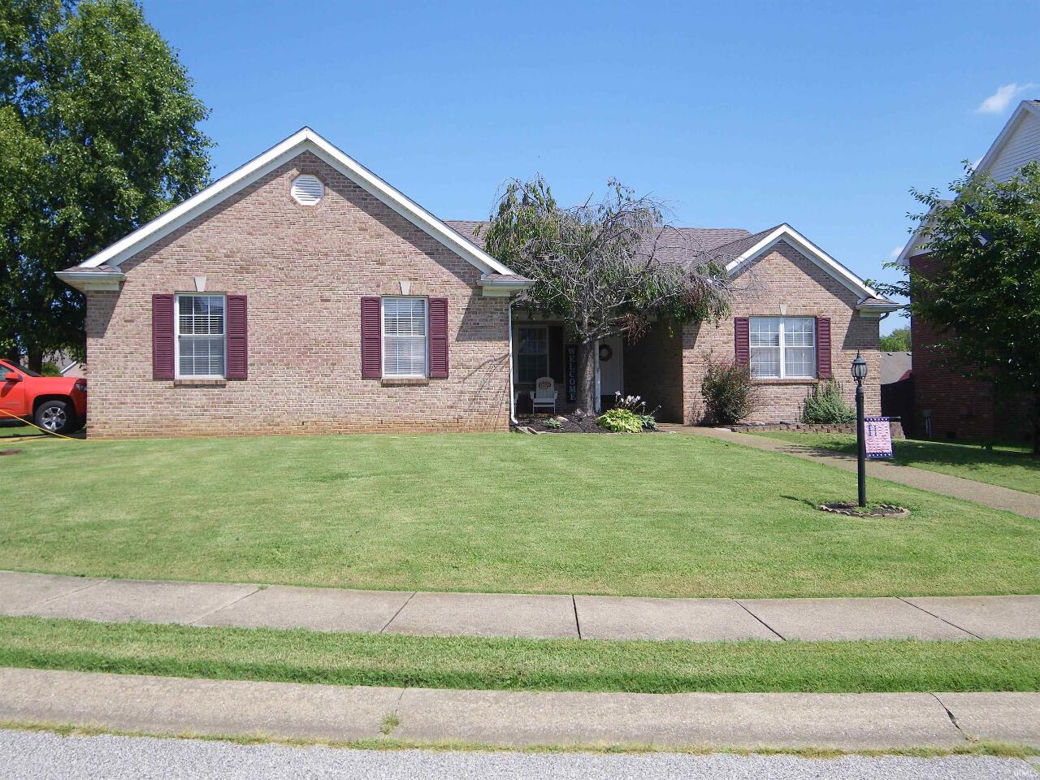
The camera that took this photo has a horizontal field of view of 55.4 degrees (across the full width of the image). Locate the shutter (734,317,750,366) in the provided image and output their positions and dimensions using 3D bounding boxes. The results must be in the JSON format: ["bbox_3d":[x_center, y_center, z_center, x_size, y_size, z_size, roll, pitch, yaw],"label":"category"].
[{"bbox_3d":[5.302,-0.995,23.689,0.375,1.490,0.040,-1,-1,-13],"label":"shutter"}]

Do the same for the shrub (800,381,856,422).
[{"bbox_3d":[7.320,0.270,23.522,1.280,1.050,1.050,-1,-1,-13],"label":"shrub"}]

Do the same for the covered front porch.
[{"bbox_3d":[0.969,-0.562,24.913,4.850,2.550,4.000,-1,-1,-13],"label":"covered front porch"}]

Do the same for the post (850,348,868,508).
[{"bbox_3d":[3.936,0.446,11.450,0.195,1.793,0.195,-1,-1,-13],"label":"post"}]

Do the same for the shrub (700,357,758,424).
[{"bbox_3d":[4.835,0.009,22.887,1.280,1.570,1.150,-1,-1,-13],"label":"shrub"}]

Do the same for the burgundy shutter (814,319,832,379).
[{"bbox_3d":[7.427,-1.014,24.193,0.375,1.490,0.040,-1,-1,-13],"label":"burgundy shutter"}]

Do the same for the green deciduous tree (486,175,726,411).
[{"bbox_3d":[1.996,-2.097,21.902,5.400,5.200,4.600,-1,-1,-13],"label":"green deciduous tree"}]

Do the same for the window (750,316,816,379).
[{"bbox_3d":[6.360,-1.020,23.992,1.768,1.529,0.100,-1,-1,-13],"label":"window"}]

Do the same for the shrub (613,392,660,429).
[{"bbox_3d":[2.523,0.463,21.352,0.980,0.840,0.850,-1,-1,-13],"label":"shrub"}]

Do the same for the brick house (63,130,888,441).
[{"bbox_3d":[-0.558,-2.019,26.280,18.500,5.950,15.500,-1,-1,-13],"label":"brick house"}]

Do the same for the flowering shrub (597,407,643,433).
[{"bbox_3d":[2.110,0.629,20.737,0.950,0.527,0.900,-1,-1,0],"label":"flowering shrub"}]

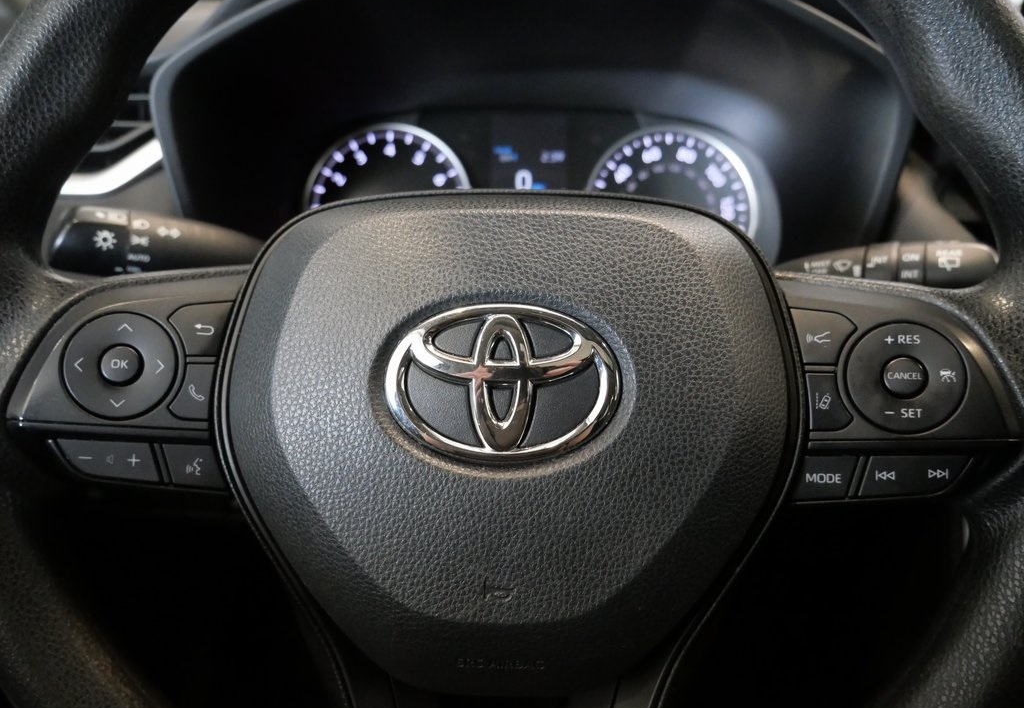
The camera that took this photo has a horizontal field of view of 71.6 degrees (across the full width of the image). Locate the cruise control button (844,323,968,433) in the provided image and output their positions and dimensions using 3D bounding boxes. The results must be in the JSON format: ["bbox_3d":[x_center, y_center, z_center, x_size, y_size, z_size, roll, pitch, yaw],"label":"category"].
[{"bbox_3d":[0.119,0.008,0.217,0.037,0.036,0.010,1,-12,5],"label":"cruise control button"}]

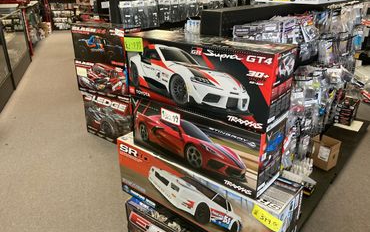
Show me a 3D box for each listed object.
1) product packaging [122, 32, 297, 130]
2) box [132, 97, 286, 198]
[{"bbox_3d":[0.060,-0.145,1.022,0.560,0.217,0.173,16,28,35],"label":"product packaging"},{"bbox_3d":[0.060,0.059,1.103,0.560,0.217,0.173,17,29,36],"label":"box"}]

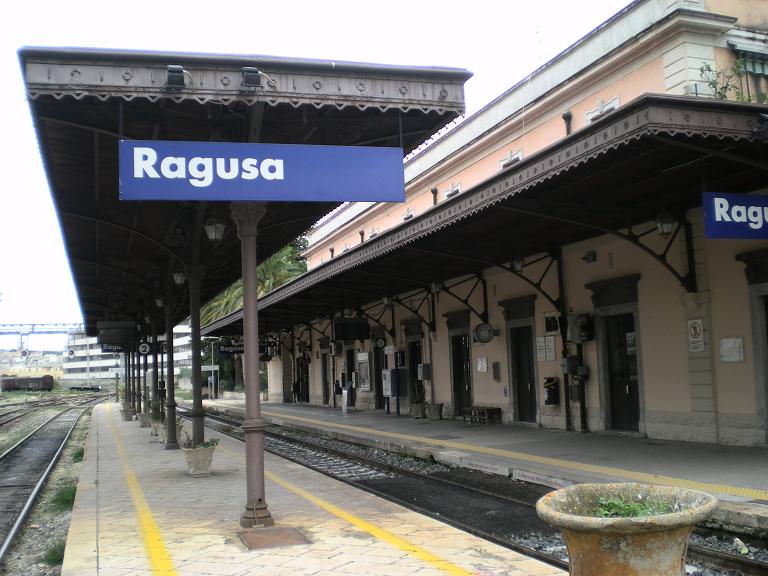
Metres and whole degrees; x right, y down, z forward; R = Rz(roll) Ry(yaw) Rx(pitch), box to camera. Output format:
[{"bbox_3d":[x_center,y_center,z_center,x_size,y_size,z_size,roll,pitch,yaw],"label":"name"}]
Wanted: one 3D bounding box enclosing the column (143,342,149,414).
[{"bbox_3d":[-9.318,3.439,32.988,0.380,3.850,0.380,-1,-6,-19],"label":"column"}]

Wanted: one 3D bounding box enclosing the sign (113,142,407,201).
[{"bbox_3d":[-1.168,-1.186,8.700,2.950,0.590,0.100,-1,-6,-19],"label":"sign"}]

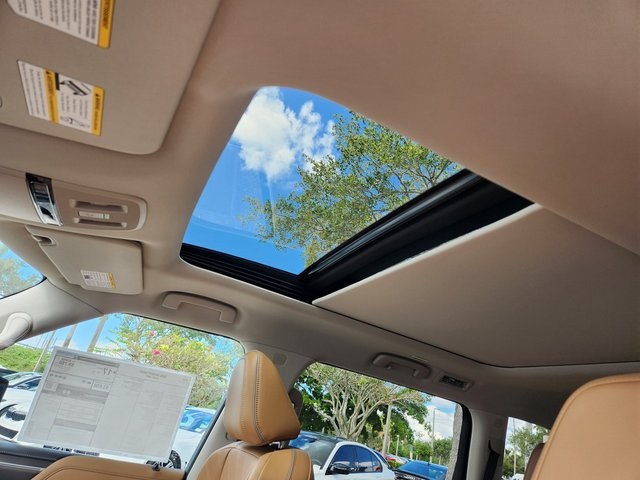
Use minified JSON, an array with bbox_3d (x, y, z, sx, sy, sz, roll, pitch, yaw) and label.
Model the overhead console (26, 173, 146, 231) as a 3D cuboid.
[{"bbox_3d":[-0.343,-0.049,0.640,0.155,0.040,0.160,13,-25,-23],"label":"overhead console"}]

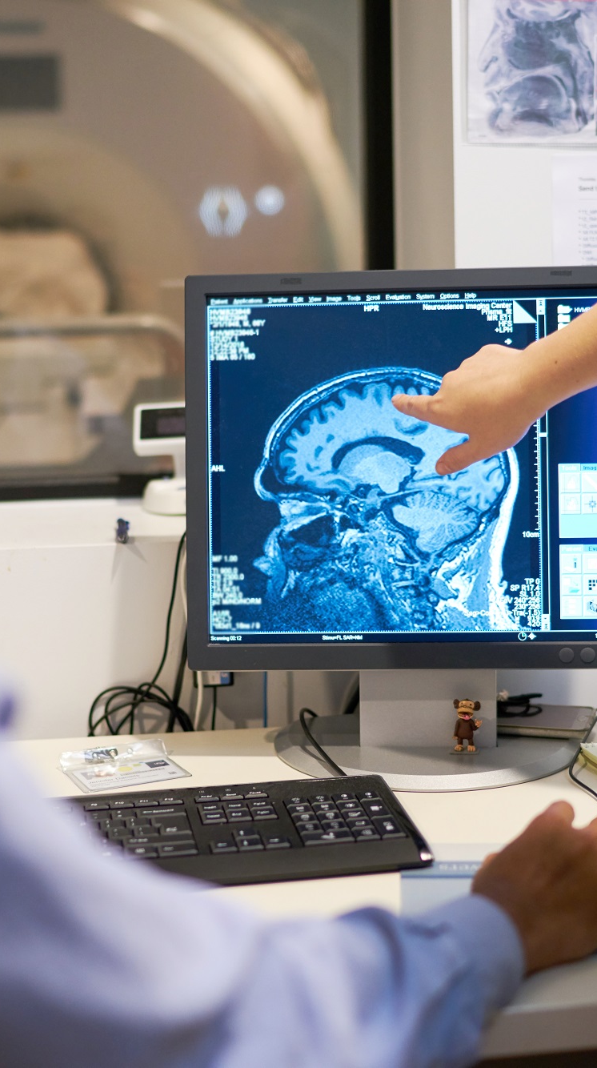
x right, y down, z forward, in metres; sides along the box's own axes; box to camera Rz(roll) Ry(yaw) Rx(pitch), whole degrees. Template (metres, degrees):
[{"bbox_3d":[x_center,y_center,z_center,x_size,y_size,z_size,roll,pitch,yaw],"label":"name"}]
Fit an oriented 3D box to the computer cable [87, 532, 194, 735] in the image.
[{"bbox_3d":[-0.149,0.094,1.475,0.106,0.192,0.055,-2,10,-6],"label":"computer cable"}]

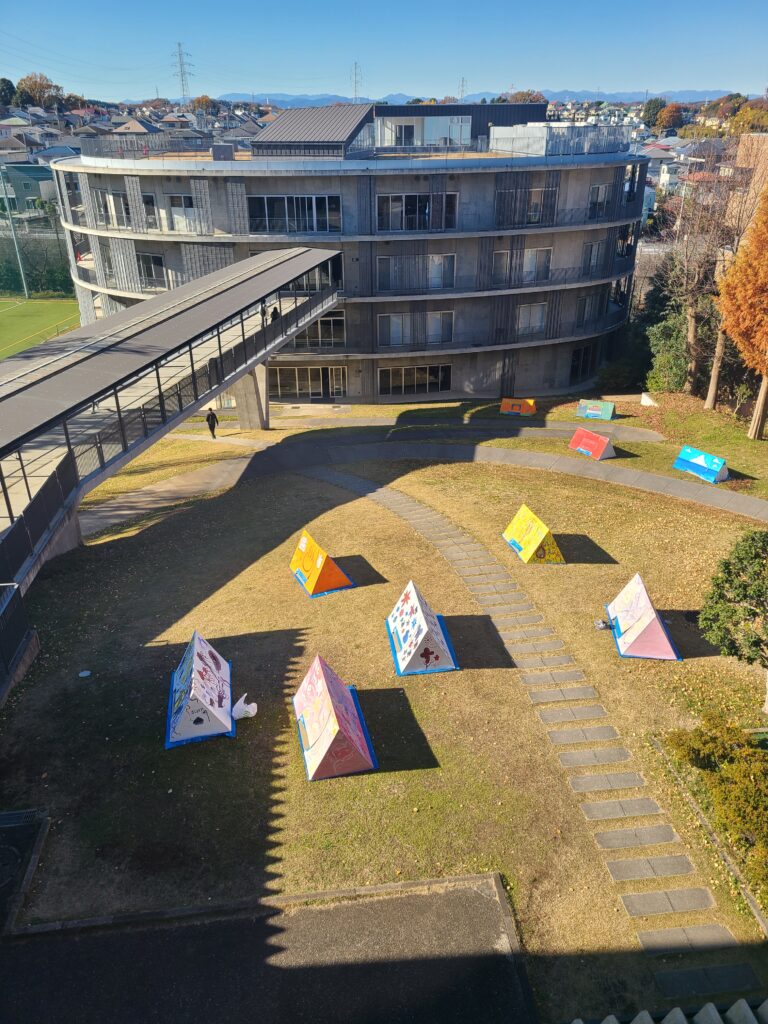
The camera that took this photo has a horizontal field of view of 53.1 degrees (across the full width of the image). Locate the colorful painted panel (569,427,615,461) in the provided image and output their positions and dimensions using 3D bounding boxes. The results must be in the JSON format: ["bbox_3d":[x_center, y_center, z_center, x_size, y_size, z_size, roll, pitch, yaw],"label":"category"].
[{"bbox_3d":[10.705,-3.571,39.455,1.170,1.013,2.340,-12,27,-24],"label":"colorful painted panel"}]

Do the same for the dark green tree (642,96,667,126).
[{"bbox_3d":[115.524,-170.403,328.463,10.300,12.500,10.300,0,28,0],"label":"dark green tree"}]

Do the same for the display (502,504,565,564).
[{"bbox_3d":[4.435,0.598,22.634,1.170,1.013,2.340,-2,21,-8],"label":"display"}]

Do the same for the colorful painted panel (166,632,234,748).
[{"bbox_3d":[-3.798,3.447,15.759,1.227,1.013,2.318,-8,25,-9],"label":"colorful painted panel"}]

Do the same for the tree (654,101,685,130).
[{"bbox_3d":[111.364,-154.076,300.000,11.500,10.500,11.000,0,28,0],"label":"tree"}]

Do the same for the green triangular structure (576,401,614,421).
[{"bbox_3d":[12.906,-6.284,46.592,2.030,0.920,1.180,13,31,24],"label":"green triangular structure"}]

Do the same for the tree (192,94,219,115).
[{"bbox_3d":[-86.182,-196.263,371.331,12.500,10.500,12.000,0,28,0],"label":"tree"}]

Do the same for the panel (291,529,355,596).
[{"bbox_3d":[-1.903,1.342,22.164,1.170,1.013,2.340,-13,22,-19],"label":"panel"}]

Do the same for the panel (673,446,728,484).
[{"bbox_3d":[15.586,-2.395,37.600,1.227,1.013,2.318,-17,31,-29],"label":"panel"}]

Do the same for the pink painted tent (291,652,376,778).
[{"bbox_3d":[-0.940,3.471,13.419,1.081,0.922,2.120,-6,25,-12],"label":"pink painted tent"}]

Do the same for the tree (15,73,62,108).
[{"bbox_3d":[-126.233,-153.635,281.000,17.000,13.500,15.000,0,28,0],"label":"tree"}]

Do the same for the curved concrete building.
[{"bbox_3d":[-1.754,-22.716,61.007,43.000,17.200,32.000,-2,28,-4],"label":"curved concrete building"}]

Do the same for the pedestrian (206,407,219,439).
[{"bbox_3d":[-9.106,-4.668,40.757,0.550,1.730,0.420,-2,28,-3],"label":"pedestrian"}]

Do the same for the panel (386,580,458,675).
[{"bbox_3d":[0.815,2.532,17.527,1.227,1.013,2.318,-4,23,-6],"label":"panel"}]

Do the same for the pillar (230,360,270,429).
[{"bbox_3d":[-7.302,-6.349,42.235,1.500,4.000,2.000,6,29,11],"label":"pillar"}]

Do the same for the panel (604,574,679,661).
[{"bbox_3d":[6.098,2.362,18.062,1.170,1.013,2.340,4,22,7],"label":"panel"}]

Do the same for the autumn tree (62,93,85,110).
[{"bbox_3d":[-113.445,-149.616,281.000,8.000,7.500,7.500,0,28,0],"label":"autumn tree"}]

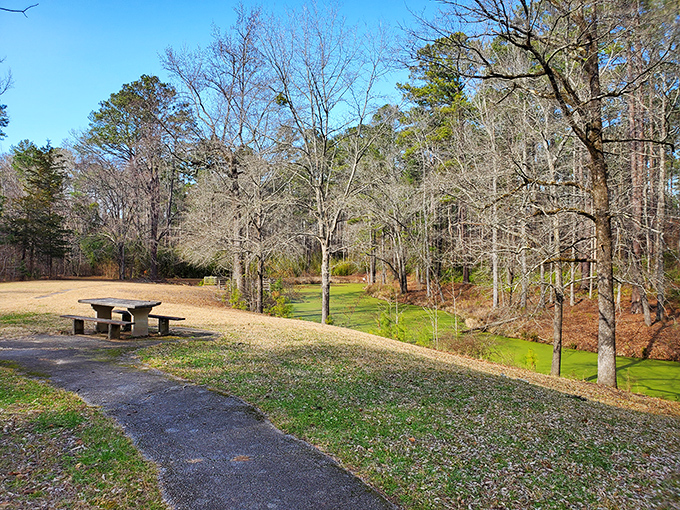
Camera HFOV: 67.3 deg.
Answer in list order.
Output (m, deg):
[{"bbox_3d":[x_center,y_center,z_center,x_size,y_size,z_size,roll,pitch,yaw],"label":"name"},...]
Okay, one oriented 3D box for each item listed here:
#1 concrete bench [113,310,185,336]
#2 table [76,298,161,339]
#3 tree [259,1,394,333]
[{"bbox_3d":[-4.670,1.645,12.330,2.250,0.420,0.260,0,-1,31],"label":"concrete bench"},{"bbox_3d":[-5.070,1.460,11.860,2.000,0.760,0.800,0,-1,31],"label":"table"},{"bbox_3d":[-0.515,-3.450,19.500,4.900,12.200,4.900,1,-1,0],"label":"tree"}]

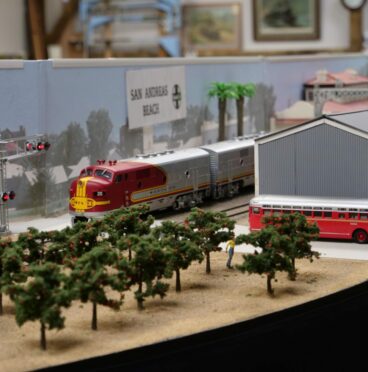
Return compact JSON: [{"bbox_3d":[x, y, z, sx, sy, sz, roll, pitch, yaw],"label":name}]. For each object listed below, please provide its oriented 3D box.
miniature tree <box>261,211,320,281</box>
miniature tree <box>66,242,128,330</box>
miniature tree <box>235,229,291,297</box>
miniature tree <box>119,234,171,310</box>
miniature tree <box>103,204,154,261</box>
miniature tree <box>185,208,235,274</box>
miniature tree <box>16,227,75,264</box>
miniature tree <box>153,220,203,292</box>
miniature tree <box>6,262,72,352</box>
[{"bbox_3d":[0.068,0.039,0.692,0.038,0.044,0.036,-1,7,6],"label":"miniature tree"},{"bbox_3d":[-0.046,0.053,0.578,0.033,0.048,0.034,-2,7,-5],"label":"miniature tree"},{"bbox_3d":[0.048,0.045,0.650,0.034,0.042,0.034,-1,7,4],"label":"miniature tree"},{"bbox_3d":[-0.023,0.049,0.623,0.030,0.044,0.032,-2,7,-2],"label":"miniature tree"},{"bbox_3d":[-0.039,0.033,0.770,0.037,0.041,0.036,-2,7,-3],"label":"miniature tree"},{"bbox_3d":[0.017,0.037,0.719,0.033,0.044,0.034,-1,7,1],"label":"miniature tree"},{"bbox_3d":[-0.089,0.045,0.693,0.036,0.039,0.035,-2,7,-7],"label":"miniature tree"},{"bbox_3d":[-0.004,0.043,0.668,0.031,0.044,0.033,-1,7,0],"label":"miniature tree"},{"bbox_3d":[-0.072,0.060,0.541,0.033,0.044,0.034,-2,7,-8],"label":"miniature tree"}]

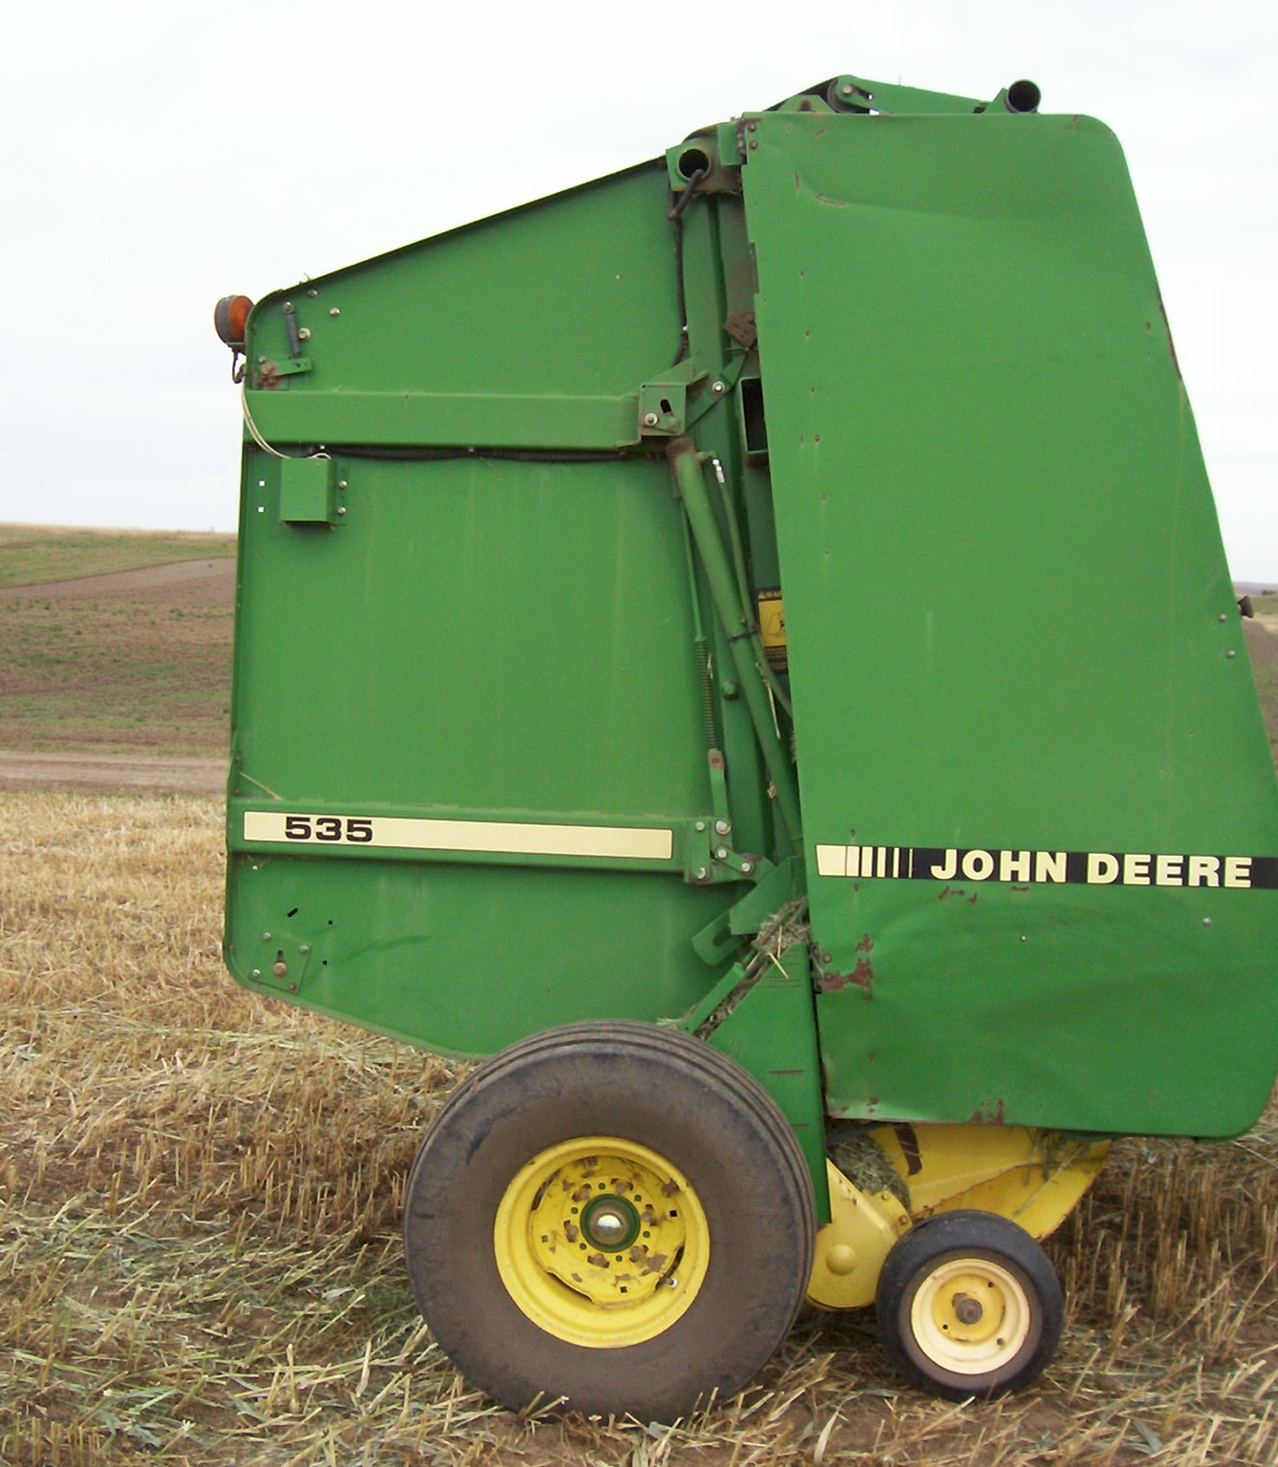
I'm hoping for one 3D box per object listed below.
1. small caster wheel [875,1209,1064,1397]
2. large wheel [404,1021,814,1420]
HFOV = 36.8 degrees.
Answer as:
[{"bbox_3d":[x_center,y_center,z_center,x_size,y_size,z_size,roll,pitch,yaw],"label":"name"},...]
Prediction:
[{"bbox_3d":[0.671,1.162,3.900,0.375,0.373,0.155,1,3,6],"label":"small caster wheel"},{"bbox_3d":[-0.053,0.948,3.735,0.780,0.775,0.320,1,3,8],"label":"large wheel"}]

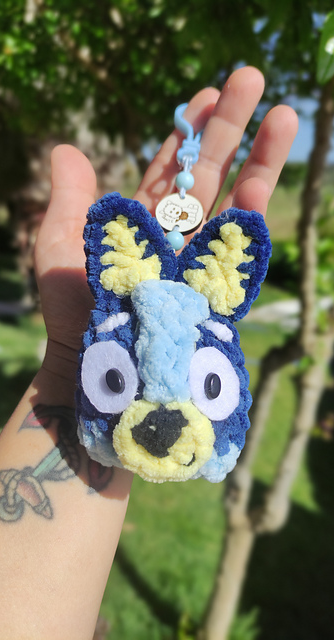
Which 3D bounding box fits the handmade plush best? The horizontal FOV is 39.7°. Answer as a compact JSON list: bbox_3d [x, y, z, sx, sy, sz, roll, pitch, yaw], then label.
[{"bbox_3d":[0.004,0.004,0.198,0.080,0.117,0.045,3,-7,2],"label":"handmade plush"}]

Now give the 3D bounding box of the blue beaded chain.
[{"bbox_3d":[0.006,-0.066,0.215,0.019,0.076,0.013,6,-19,2],"label":"blue beaded chain"}]

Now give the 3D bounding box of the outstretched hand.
[{"bbox_3d":[-0.006,-0.046,0.224,0.110,0.166,0.060,21,-12,2],"label":"outstretched hand"}]

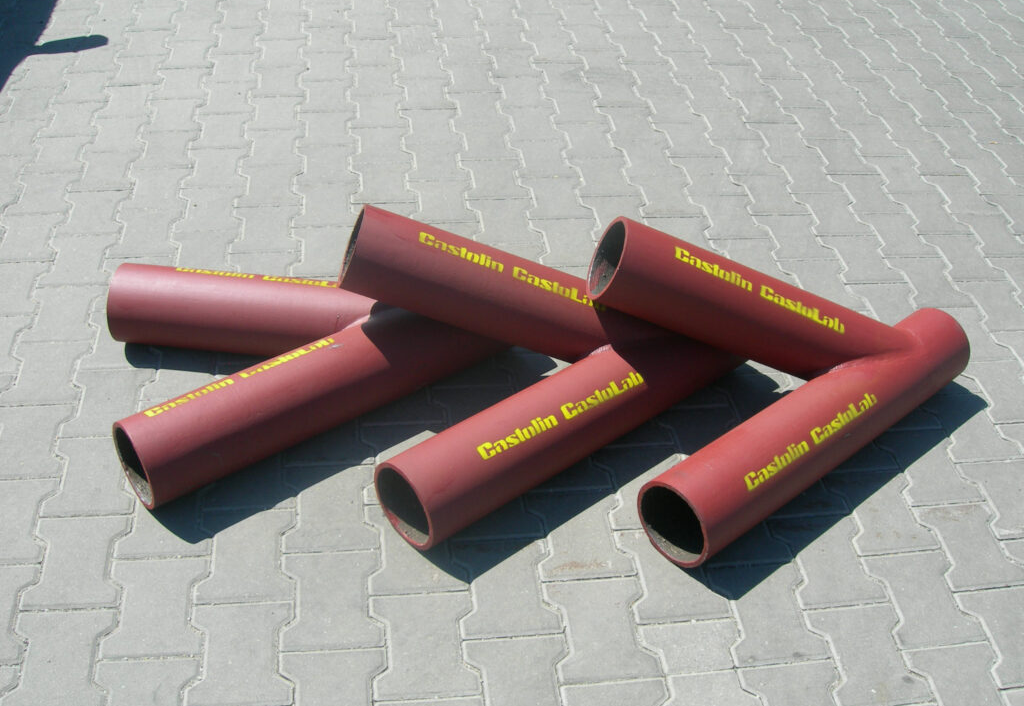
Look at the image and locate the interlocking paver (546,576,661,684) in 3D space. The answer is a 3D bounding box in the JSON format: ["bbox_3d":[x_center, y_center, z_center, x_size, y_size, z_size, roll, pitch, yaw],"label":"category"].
[{"bbox_3d":[0.140,0.459,1.793,0.163,0.070,0.198,-2,39,-8],"label":"interlocking paver"}]

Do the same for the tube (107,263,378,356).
[{"bbox_3d":[-0.467,-0.073,2.228,0.645,0.158,0.158,5,39,2],"label":"tube"}]

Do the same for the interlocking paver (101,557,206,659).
[{"bbox_3d":[-0.556,0.420,1.771,0.163,0.070,0.198,-2,39,-8],"label":"interlocking paver"}]

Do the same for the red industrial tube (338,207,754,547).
[{"bbox_3d":[0.012,-0.080,2.096,0.806,0.158,0.592,-27,79,-32],"label":"red industrial tube"}]

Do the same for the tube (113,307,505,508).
[{"bbox_3d":[-0.330,0.048,2.085,0.806,0.158,0.158,-25,47,-31],"label":"tube"}]

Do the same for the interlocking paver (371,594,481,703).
[{"bbox_3d":[-0.138,0.474,1.749,0.163,0.070,0.198,-2,39,-8],"label":"interlocking paver"}]

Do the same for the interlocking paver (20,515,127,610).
[{"bbox_3d":[-0.700,0.361,1.830,0.163,0.070,0.198,-2,39,-8],"label":"interlocking paver"}]

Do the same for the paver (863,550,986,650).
[{"bbox_3d":[0.673,0.428,1.870,0.163,0.070,0.198,-2,39,-8],"label":"paver"}]

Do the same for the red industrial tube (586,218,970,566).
[{"bbox_3d":[0.459,-0.051,2.087,0.806,0.158,0.592,-26,82,-32],"label":"red industrial tube"}]

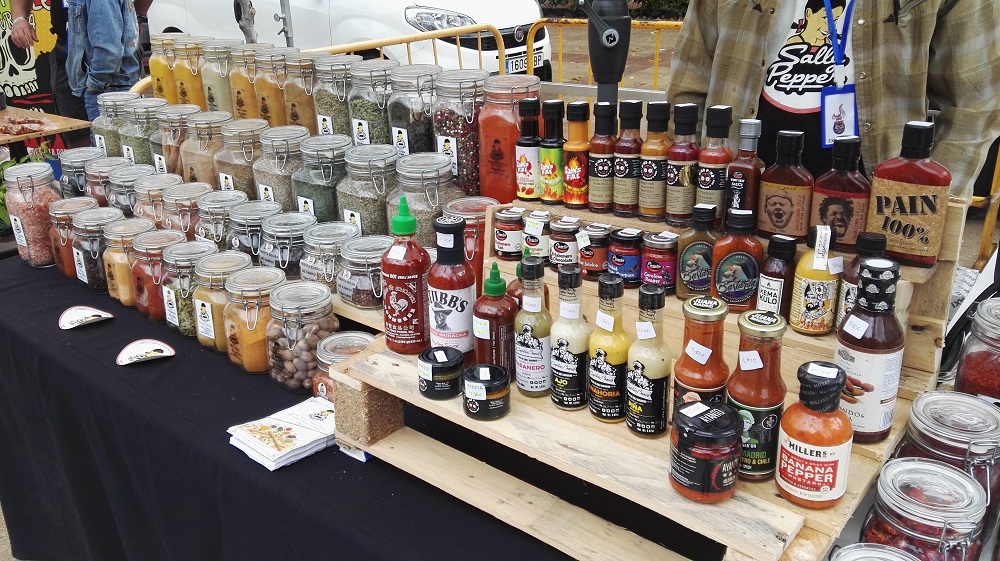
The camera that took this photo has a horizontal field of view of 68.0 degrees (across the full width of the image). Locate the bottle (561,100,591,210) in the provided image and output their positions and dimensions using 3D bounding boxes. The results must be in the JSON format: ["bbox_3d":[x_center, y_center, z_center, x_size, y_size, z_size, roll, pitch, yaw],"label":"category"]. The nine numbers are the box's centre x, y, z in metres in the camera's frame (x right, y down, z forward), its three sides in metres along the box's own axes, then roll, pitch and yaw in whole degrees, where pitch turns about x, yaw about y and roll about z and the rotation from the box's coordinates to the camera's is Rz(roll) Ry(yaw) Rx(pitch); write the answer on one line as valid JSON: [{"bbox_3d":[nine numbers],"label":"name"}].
[{"bbox_3d":[0.126,-0.205,1.218,0.043,0.171,0.043,-1,17,0],"label":"bottle"}]

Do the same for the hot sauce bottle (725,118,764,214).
[{"bbox_3d":[0.333,-0.136,1.006,0.038,0.163,0.038,14,22,39],"label":"hot sauce bottle"}]

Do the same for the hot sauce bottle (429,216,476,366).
[{"bbox_3d":[-0.064,0.015,0.997,0.062,0.198,0.062,0,22,0],"label":"hot sauce bottle"}]

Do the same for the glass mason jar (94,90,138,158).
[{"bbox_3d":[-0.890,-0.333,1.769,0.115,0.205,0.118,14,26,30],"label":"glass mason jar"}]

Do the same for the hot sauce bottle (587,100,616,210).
[{"bbox_3d":[0.153,-0.182,1.102,0.038,0.157,0.038,2,20,6],"label":"hot sauce bottle"}]

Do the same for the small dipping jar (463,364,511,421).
[{"bbox_3d":[-0.017,0.134,0.892,0.056,0.048,0.056,-2,19,1],"label":"small dipping jar"}]

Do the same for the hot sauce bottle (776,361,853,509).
[{"bbox_3d":[0.307,0.146,0.719,0.067,0.129,0.067,11,22,29],"label":"hot sauce bottle"}]

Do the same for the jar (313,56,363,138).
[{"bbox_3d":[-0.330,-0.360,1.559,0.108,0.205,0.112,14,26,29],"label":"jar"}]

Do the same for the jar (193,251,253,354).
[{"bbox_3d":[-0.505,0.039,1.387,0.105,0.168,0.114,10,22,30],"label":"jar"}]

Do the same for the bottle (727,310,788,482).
[{"bbox_3d":[0.258,0.114,0.743,0.054,0.167,0.054,12,23,34],"label":"bottle"}]

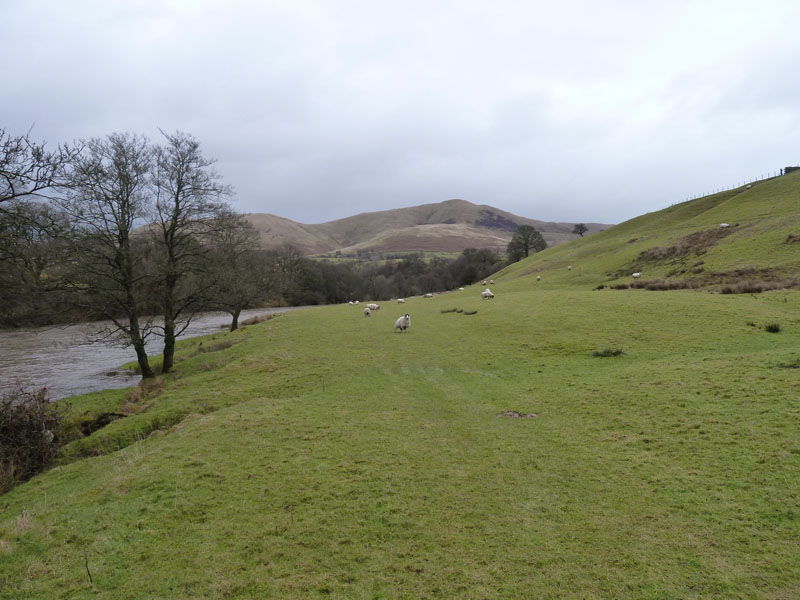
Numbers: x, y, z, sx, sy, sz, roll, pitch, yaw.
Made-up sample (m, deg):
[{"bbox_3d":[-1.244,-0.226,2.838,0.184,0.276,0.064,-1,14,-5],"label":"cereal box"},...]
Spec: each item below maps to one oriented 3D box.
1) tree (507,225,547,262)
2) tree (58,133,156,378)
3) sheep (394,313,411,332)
[{"bbox_3d":[36.124,-16.134,165.000,11.300,11.000,11.000,0,0,0],"label":"tree"},{"bbox_3d":[-11.137,-1.713,22.000,3.800,9.400,3.600,0,0,0],"label":"tree"},{"bbox_3d":[0.141,1.139,28.000,0.500,0.900,1.150,0,0,-21],"label":"sheep"}]

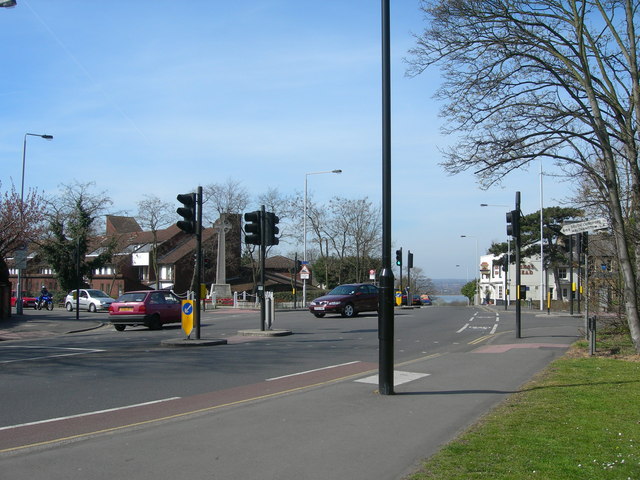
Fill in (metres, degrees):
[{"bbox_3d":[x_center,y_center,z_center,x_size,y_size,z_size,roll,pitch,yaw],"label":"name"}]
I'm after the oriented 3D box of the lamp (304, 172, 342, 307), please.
[{"bbox_3d":[0.239,-0.108,50.800,2.650,9.850,0.350,0,-3,14],"label":"lamp"}]

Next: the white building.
[{"bbox_3d":[28.600,5.199,96.360,10.200,7.200,13.000,0,-3,0],"label":"white building"}]

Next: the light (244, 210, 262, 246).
[{"bbox_3d":[-2.101,-0.363,22.200,0.400,1.050,0.320,2,-4,-30],"label":"light"}]

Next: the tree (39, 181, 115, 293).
[{"bbox_3d":[-19.754,0.162,57.000,6.200,10.000,6.200,0,-3,0],"label":"tree"}]

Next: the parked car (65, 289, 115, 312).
[{"bbox_3d":[-14.600,3.936,45.552,4.150,1.430,1.700,-2,-4,37],"label":"parked car"}]

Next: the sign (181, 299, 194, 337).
[{"bbox_3d":[-3.412,2.054,18.200,0.340,0.980,0.140,-2,-4,30],"label":"sign"}]

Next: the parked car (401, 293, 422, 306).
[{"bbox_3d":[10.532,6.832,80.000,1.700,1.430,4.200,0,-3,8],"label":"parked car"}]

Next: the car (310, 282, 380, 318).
[{"bbox_3d":[1.430,2.700,31.499,1.710,1.420,4.450,-2,-4,34],"label":"car"}]

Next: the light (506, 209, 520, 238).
[{"bbox_3d":[5.258,-0.435,19.100,0.320,0.700,0.300,-2,-4,30],"label":"light"}]

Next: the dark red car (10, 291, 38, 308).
[{"bbox_3d":[-21.919,4.291,50.000,3.800,1.380,1.650,-1,-3,25],"label":"dark red car"}]

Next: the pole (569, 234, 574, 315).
[{"bbox_3d":[12.056,1.575,33.709,0.120,4.000,0.120,0,-3,0],"label":"pole"}]

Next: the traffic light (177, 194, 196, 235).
[{"bbox_3d":[-3.515,-0.690,18.500,0.400,1.060,0.320,3,-4,-45],"label":"traffic light"}]

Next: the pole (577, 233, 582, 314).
[{"bbox_3d":[12.558,1.573,34.000,0.130,4.000,0.130,0,-3,0],"label":"pole"}]

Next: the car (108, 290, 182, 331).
[{"bbox_3d":[-5.830,2.470,25.002,1.580,1.360,3.700,-1,-3,20],"label":"car"}]

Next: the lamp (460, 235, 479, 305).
[{"bbox_3d":[21.491,4.456,101.000,2.400,10.000,0.350,-1,-3,9],"label":"lamp"}]

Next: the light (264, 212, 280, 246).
[{"bbox_3d":[-1.524,-0.348,22.450,0.330,1.050,0.400,-2,-4,41],"label":"light"}]

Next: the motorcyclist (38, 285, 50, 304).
[{"bbox_3d":[-17.664,3.638,45.000,0.800,1.400,0.650,-2,-4,35],"label":"motorcyclist"}]

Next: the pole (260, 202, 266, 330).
[{"bbox_3d":[-1.790,0.885,22.409,0.120,4.000,0.120,0,-3,0],"label":"pole"}]

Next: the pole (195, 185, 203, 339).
[{"bbox_3d":[-3.137,0.567,18.309,0.120,4.000,0.120,0,-3,0],"label":"pole"}]

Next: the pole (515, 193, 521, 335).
[{"bbox_3d":[5.440,0.695,19.309,0.120,4.000,0.120,0,-3,0],"label":"pole"}]

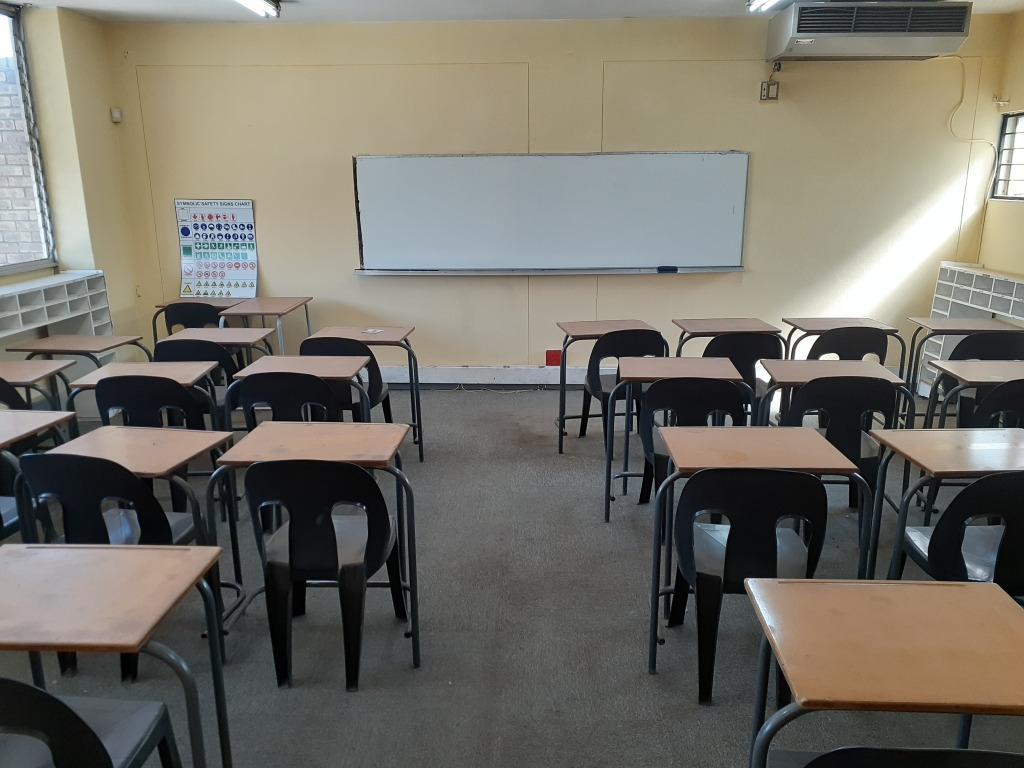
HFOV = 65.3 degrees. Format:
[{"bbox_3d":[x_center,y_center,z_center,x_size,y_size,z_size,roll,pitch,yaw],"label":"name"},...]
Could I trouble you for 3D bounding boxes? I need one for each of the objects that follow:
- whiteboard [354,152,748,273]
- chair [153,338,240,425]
[{"bbox_3d":[0.290,-1.306,6.167,2.997,0.903,0.060,0,14,2],"label":"whiteboard"},{"bbox_3d":[-1.807,0.078,4.740,0.475,0.790,0.500,0,14,4],"label":"chair"}]

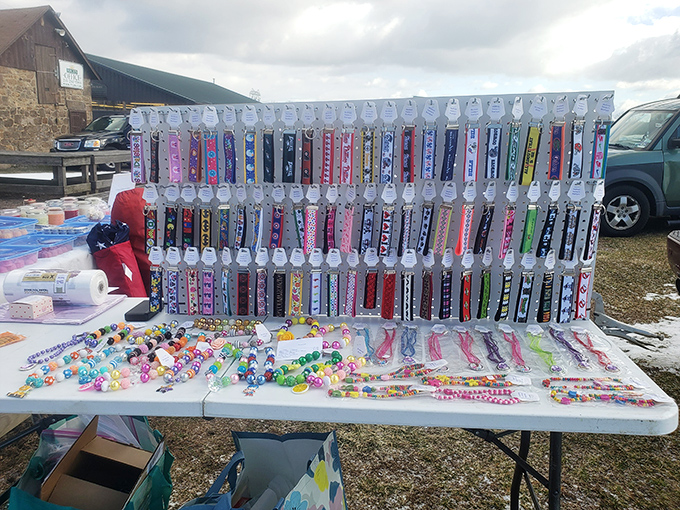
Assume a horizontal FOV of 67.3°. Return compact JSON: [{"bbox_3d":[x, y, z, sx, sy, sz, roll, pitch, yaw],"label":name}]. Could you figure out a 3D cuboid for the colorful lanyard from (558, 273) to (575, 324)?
[{"bbox_3d":[0.598,0.114,1.350,0.033,0.143,0.015,-3,14,-3],"label":"colorful lanyard"}]

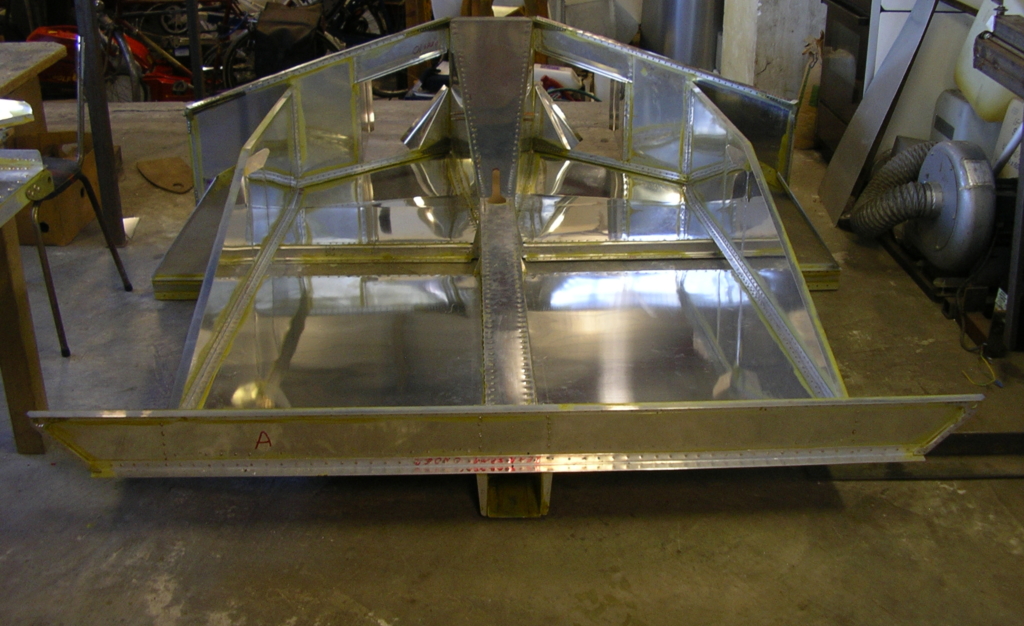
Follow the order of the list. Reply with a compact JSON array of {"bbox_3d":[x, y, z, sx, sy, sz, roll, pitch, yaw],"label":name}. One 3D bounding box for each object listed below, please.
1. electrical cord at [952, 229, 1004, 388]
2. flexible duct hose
[{"bbox_3d":[1.375,-0.035,3.272,0.230,0.210,0.740,4,22,11],"label":"electrical cord"},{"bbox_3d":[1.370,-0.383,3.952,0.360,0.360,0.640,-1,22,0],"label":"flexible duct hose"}]

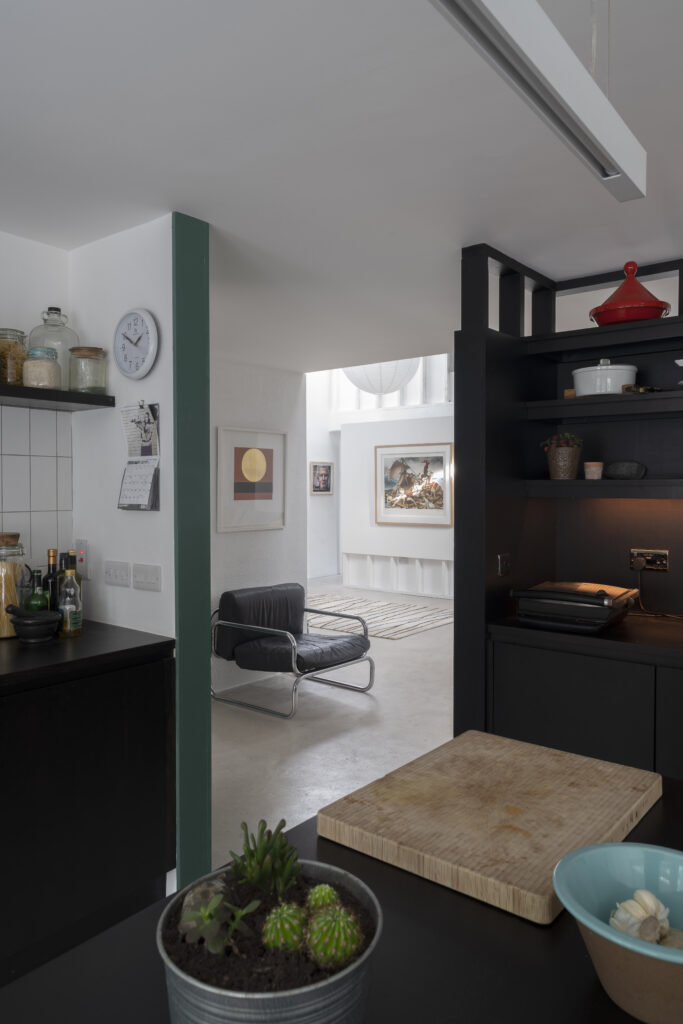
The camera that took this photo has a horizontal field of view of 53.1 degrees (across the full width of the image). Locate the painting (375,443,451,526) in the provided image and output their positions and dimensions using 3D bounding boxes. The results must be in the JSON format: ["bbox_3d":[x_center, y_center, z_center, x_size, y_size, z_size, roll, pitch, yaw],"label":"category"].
[{"bbox_3d":[0.934,-0.347,8.884,1.180,1.050,0.040,2,2,38],"label":"painting"}]

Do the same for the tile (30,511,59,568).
[{"bbox_3d":[-1.084,0.099,2.489,0.009,0.198,0.099,1,2,38],"label":"tile"}]

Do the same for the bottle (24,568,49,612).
[{"bbox_3d":[-1.054,0.302,2.356,0.085,0.215,0.085,2,2,38],"label":"bottle"}]

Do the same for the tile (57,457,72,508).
[{"bbox_3d":[-1.035,-0.103,2.548,0.009,0.198,0.060,1,2,38],"label":"tile"}]

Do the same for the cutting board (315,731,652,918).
[{"bbox_3d":[0.235,0.429,1.008,0.331,0.032,0.438,1,2,40],"label":"cutting board"}]

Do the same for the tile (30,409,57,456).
[{"bbox_3d":[-1.084,-0.292,2.481,0.009,0.180,0.099,1,2,38],"label":"tile"}]

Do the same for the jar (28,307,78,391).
[{"bbox_3d":[-1.014,-0.564,2.411,0.165,0.316,0.165,0,2,0],"label":"jar"}]

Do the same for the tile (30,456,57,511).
[{"bbox_3d":[-1.090,-0.101,2.494,0.010,0.200,0.101,2,2,38],"label":"tile"}]

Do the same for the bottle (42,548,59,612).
[{"bbox_3d":[-0.990,0.268,2.337,0.061,0.280,0.061,1,2,38],"label":"bottle"}]

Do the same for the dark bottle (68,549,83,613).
[{"bbox_3d":[-0.949,0.270,2.407,0.063,0.273,0.063,1,2,38],"label":"dark bottle"}]

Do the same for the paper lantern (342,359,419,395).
[{"bbox_3d":[0.392,-1.574,6.850,0.800,0.780,0.800,2,2,38],"label":"paper lantern"}]

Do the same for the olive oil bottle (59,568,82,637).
[{"bbox_3d":[-0.902,0.300,2.268,0.060,0.218,0.061,1,2,38],"label":"olive oil bottle"}]

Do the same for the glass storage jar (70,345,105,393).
[{"bbox_3d":[-0.885,-0.488,2.388,0.122,0.165,0.122,0,2,0],"label":"glass storage jar"}]

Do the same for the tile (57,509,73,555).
[{"bbox_3d":[-1.039,0.099,2.566,0.010,0.200,0.061,2,2,38],"label":"tile"}]

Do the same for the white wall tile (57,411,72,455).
[{"bbox_3d":[-1.039,-0.293,2.552,0.010,0.178,0.061,2,2,38],"label":"white wall tile"}]

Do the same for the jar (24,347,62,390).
[{"bbox_3d":[-0.990,-0.470,2.258,0.115,0.138,0.115,0,1,0],"label":"jar"}]

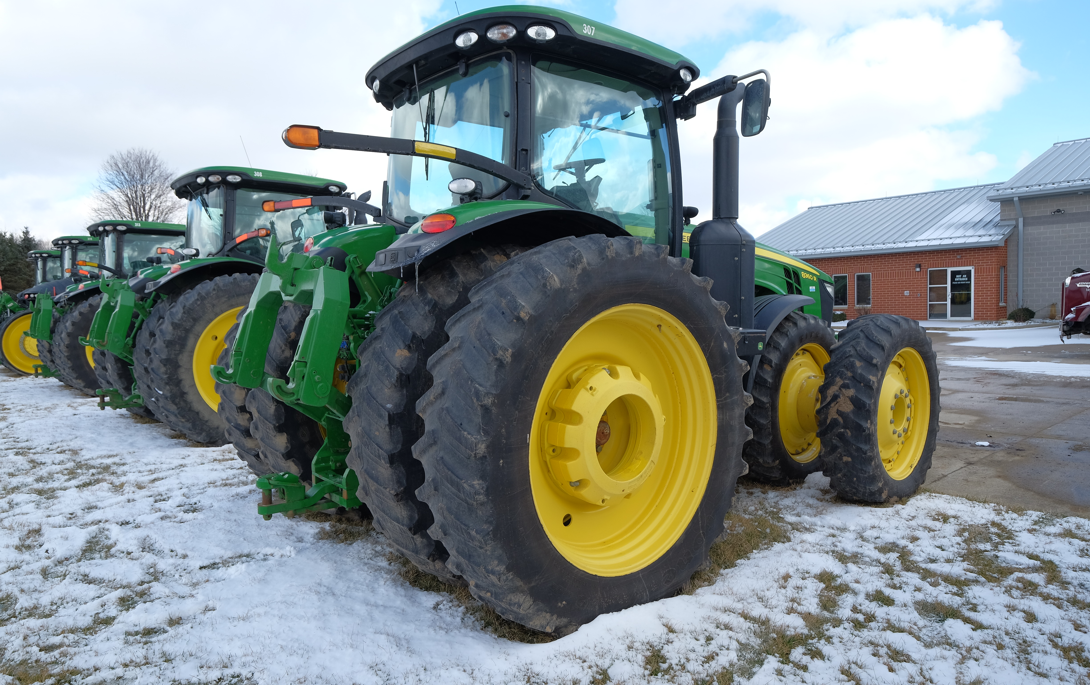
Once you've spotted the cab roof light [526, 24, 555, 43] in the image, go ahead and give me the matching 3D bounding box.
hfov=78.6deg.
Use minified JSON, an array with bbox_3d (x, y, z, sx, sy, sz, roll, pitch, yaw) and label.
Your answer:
[{"bbox_3d":[-0.020,-1.772,3.850,0.165,0.100,0.090,1,2,3],"label":"cab roof light"}]

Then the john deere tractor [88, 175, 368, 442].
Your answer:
[{"bbox_3d":[-3.295,-0.565,9.919,6.000,3.270,3.600,-2,3,-42],"label":"john deere tractor"}]

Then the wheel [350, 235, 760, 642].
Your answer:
[{"bbox_3d":[0.069,0.431,3.703,2.000,1.950,1.235,-1,3,-40],"label":"wheel"}]

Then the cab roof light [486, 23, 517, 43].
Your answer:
[{"bbox_3d":[-0.242,-1.791,3.878,0.180,0.100,0.090,2,3,22],"label":"cab roof light"}]

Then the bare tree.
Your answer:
[{"bbox_3d":[-24.521,-6.131,40.000,7.300,11.400,7.300,1,2,0],"label":"bare tree"}]

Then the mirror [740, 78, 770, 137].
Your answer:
[{"bbox_3d":[1.364,-1.522,4.320,0.090,0.380,0.190,-1,3,-30],"label":"mirror"}]

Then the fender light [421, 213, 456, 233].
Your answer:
[{"bbox_3d":[-0.536,-0.622,3.494,0.220,0.115,0.090,2,3,38],"label":"fender light"}]

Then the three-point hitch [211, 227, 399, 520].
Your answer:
[{"bbox_3d":[-1.402,0.199,3.981,0.920,1.680,1.250,-1,3,-40],"label":"three-point hitch"}]

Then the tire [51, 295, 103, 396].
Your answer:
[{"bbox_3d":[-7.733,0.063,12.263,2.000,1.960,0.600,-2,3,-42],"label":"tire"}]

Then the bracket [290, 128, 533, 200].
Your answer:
[{"bbox_3d":[-0.598,-0.908,3.360,1.430,0.220,0.100,-1,3,-40],"label":"bracket"}]

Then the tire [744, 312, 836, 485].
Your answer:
[{"bbox_3d":[2.185,0.505,5.855,1.530,1.500,0.380,-1,3,-40],"label":"tire"}]

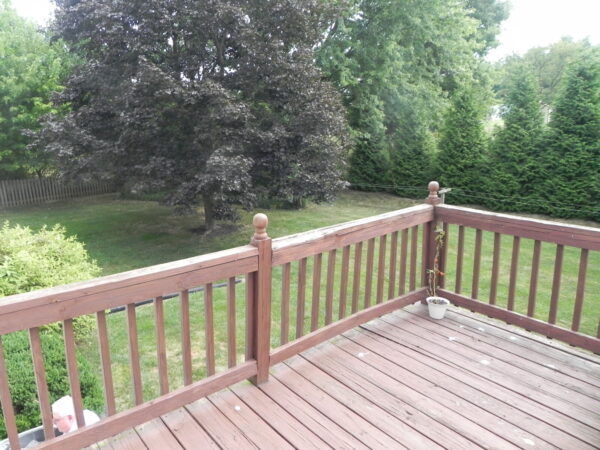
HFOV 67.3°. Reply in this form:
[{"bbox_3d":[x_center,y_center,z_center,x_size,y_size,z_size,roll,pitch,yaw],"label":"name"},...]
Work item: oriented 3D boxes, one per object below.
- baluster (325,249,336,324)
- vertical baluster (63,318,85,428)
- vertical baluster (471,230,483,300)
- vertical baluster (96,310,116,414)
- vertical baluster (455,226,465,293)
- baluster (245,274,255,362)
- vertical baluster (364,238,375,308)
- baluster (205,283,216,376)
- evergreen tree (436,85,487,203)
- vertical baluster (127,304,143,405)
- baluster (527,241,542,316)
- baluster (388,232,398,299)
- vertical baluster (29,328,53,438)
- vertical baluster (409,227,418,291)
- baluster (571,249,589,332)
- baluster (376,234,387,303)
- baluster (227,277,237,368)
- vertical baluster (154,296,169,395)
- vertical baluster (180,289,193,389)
[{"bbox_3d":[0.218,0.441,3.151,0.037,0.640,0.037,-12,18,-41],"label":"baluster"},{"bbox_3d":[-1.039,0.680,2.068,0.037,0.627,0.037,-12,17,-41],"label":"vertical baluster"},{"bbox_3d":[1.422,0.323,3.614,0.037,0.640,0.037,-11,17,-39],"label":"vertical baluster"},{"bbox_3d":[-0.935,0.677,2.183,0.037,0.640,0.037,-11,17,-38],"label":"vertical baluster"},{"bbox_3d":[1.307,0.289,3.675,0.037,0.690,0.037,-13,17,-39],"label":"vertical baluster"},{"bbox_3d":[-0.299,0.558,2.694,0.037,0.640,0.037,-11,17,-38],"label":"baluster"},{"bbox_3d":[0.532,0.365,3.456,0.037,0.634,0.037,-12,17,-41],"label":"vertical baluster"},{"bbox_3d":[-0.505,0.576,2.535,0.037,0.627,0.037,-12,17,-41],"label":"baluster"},{"bbox_3d":[6.248,-3.016,17.436,2.000,4.400,2.000,5,14,19],"label":"evergreen tree"},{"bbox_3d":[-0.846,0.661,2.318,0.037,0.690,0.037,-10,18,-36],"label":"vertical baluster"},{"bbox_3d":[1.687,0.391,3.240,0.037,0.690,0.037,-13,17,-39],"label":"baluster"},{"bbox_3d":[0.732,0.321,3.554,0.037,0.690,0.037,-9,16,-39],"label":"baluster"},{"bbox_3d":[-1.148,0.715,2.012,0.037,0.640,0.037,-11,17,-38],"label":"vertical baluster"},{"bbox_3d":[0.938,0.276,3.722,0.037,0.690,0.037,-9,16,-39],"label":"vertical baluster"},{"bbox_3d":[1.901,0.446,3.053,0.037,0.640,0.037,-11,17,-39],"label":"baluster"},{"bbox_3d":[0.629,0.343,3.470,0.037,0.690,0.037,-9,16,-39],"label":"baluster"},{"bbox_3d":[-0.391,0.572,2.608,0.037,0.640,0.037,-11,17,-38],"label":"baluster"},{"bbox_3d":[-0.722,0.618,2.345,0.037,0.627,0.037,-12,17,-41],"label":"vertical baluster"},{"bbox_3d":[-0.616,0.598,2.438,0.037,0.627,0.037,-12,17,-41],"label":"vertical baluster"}]

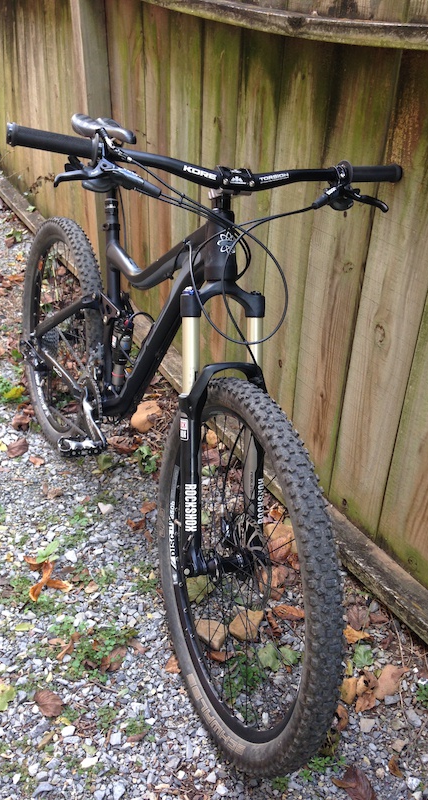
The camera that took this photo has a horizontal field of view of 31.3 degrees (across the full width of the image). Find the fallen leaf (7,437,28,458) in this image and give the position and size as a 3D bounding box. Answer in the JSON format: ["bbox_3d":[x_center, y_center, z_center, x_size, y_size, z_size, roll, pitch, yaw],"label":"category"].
[{"bbox_3d":[-0.629,0.155,2.443,0.059,0.020,0.083,26,39,38],"label":"fallen leaf"}]

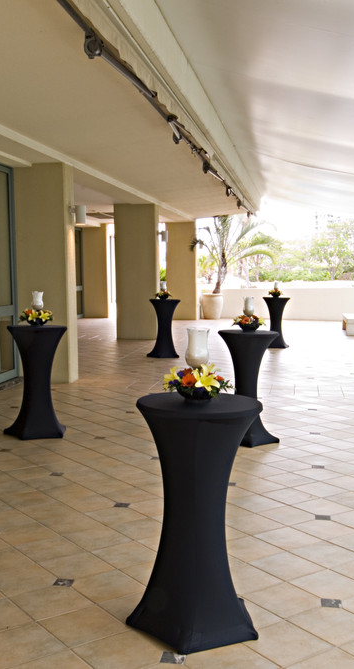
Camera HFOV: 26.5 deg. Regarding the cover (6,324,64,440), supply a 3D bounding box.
[{"bbox_3d":[-1.456,0.487,7.850,0.630,1.100,0.630,0,5,0],"label":"cover"}]

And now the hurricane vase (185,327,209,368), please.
[{"bbox_3d":[0.096,0.071,3.511,0.117,0.203,0.117,0,5,9],"label":"hurricane vase"}]

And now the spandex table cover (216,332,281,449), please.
[{"bbox_3d":[0.719,0.524,7.629,0.630,1.100,0.630,0,5,0],"label":"spandex table cover"}]

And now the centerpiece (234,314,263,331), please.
[{"bbox_3d":[0.699,-0.114,7.264,0.314,0.160,0.314,0,5,9],"label":"centerpiece"}]

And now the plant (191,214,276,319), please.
[{"bbox_3d":[1.867,-2.333,24.315,2.752,3.700,2.615,0,5,9],"label":"plant"}]

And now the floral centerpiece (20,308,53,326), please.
[{"bbox_3d":[-1.456,-0.150,7.794,0.345,0.180,0.335,0,5,0],"label":"floral centerpiece"}]

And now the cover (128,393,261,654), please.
[{"bbox_3d":[0.105,0.870,3.675,0.630,1.100,0.630,0,5,0],"label":"cover"}]

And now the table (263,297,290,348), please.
[{"bbox_3d":[2.095,-0.277,15.791,0.625,1.095,0.625,0,5,9],"label":"table"}]

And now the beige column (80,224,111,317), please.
[{"bbox_3d":[-2.854,-2.212,26.537,0.946,3.211,0.524,0,5,9],"label":"beige column"}]

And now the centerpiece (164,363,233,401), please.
[{"bbox_3d":[0.104,0.235,3.619,0.335,0.175,0.325,0,5,0],"label":"centerpiece"}]

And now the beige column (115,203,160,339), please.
[{"bbox_3d":[-0.943,-1.510,18.244,0.938,3.211,0.524,0,5,9],"label":"beige column"}]

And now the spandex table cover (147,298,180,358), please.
[{"bbox_3d":[-0.228,-0.128,14.497,0.625,1.095,0.625,0,5,9],"label":"spandex table cover"}]

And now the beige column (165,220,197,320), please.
[{"bbox_3d":[0.158,-2.096,24.700,0.972,3.211,0.524,0,5,9],"label":"beige column"}]

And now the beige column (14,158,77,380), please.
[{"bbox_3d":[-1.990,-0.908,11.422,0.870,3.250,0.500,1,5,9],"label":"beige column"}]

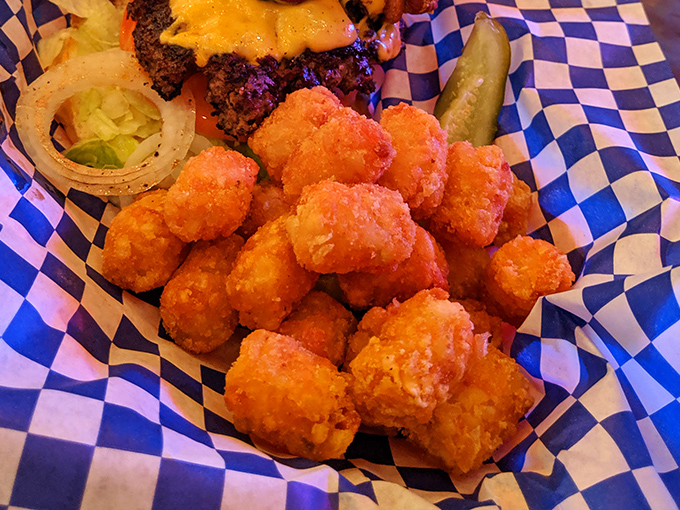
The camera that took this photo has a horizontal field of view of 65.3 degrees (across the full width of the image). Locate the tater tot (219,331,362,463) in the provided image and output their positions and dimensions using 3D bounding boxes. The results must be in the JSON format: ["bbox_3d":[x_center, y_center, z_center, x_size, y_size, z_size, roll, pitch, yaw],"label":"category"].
[{"bbox_3d":[-0.015,0.044,0.168,0.041,0.028,0.028,27,53,18],"label":"tater tot"}]

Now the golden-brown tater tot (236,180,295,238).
[{"bbox_3d":[-0.025,-0.012,0.177,0.024,0.024,0.033,23,57,20],"label":"golden-brown tater tot"}]

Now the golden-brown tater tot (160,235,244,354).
[{"bbox_3d":[-0.051,0.015,0.200,0.027,0.027,0.041,9,45,8],"label":"golden-brown tater tot"}]

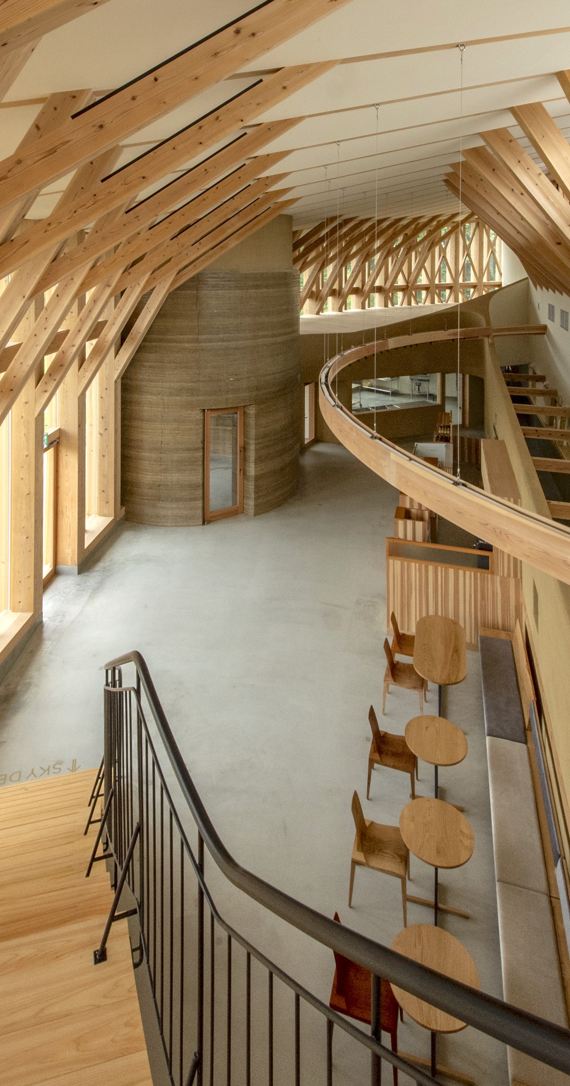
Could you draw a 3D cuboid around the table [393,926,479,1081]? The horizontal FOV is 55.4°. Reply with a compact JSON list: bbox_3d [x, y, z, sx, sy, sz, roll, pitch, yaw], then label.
[{"bbox_3d":[1.080,3.473,3.920,0.660,0.770,0.660,7,25,16],"label":"table"}]

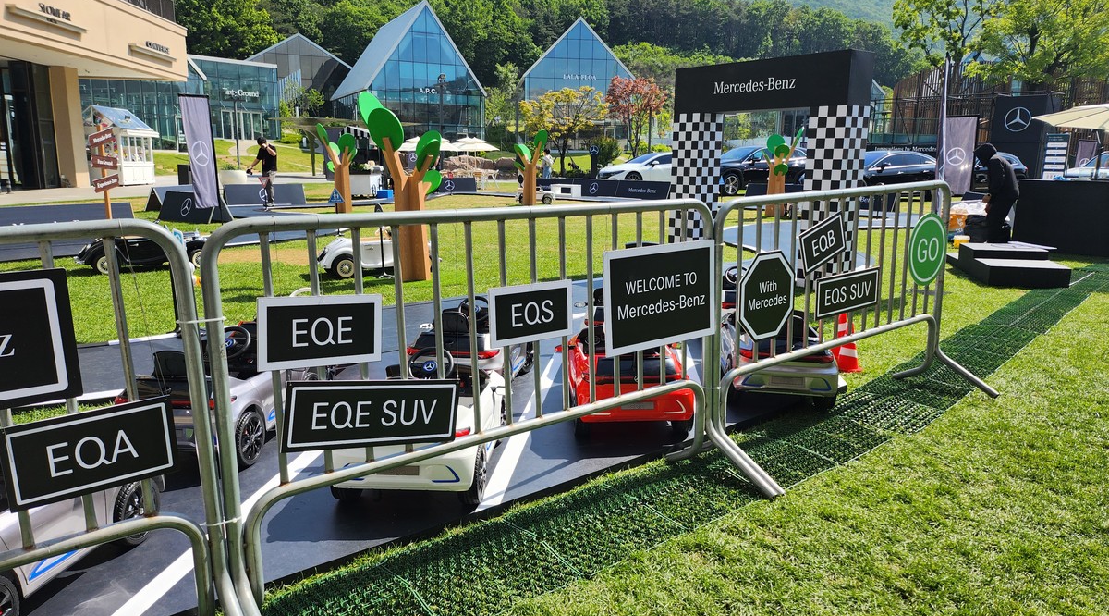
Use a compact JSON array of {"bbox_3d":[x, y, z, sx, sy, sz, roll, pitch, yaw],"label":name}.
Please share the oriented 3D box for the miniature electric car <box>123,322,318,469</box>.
[{"bbox_3d":[-1.493,0.326,3.545,0.580,0.480,0.980,2,12,7],"label":"miniature electric car"}]

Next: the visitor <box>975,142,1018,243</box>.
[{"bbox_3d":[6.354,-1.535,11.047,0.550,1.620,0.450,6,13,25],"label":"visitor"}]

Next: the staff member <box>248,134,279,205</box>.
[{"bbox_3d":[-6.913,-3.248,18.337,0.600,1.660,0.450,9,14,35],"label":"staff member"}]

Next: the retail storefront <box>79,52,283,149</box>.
[{"bbox_3d":[-30.022,-15.891,58.407,7.500,6.400,16.000,8,13,30],"label":"retail storefront"}]

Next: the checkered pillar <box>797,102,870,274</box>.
[{"bbox_3d":[2.954,-1.155,8.177,0.387,1.900,0.446,-7,14,-33],"label":"checkered pillar"}]

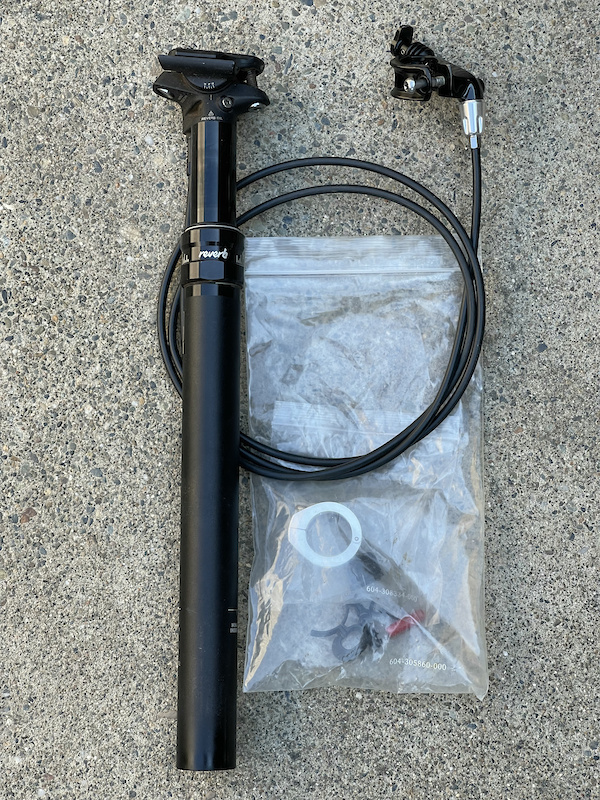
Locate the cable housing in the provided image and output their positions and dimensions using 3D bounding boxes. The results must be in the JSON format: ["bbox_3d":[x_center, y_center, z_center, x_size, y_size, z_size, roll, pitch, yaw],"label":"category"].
[{"bbox_3d":[0.011,-0.048,0.818,0.181,0.022,0.185,0,82,0],"label":"cable housing"}]

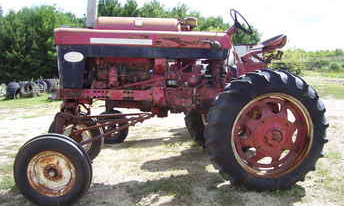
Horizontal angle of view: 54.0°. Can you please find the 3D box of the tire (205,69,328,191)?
[{"bbox_3d":[1.169,0.360,4.153,1.500,1.500,0.380,2,7,-8],"label":"tire"}]

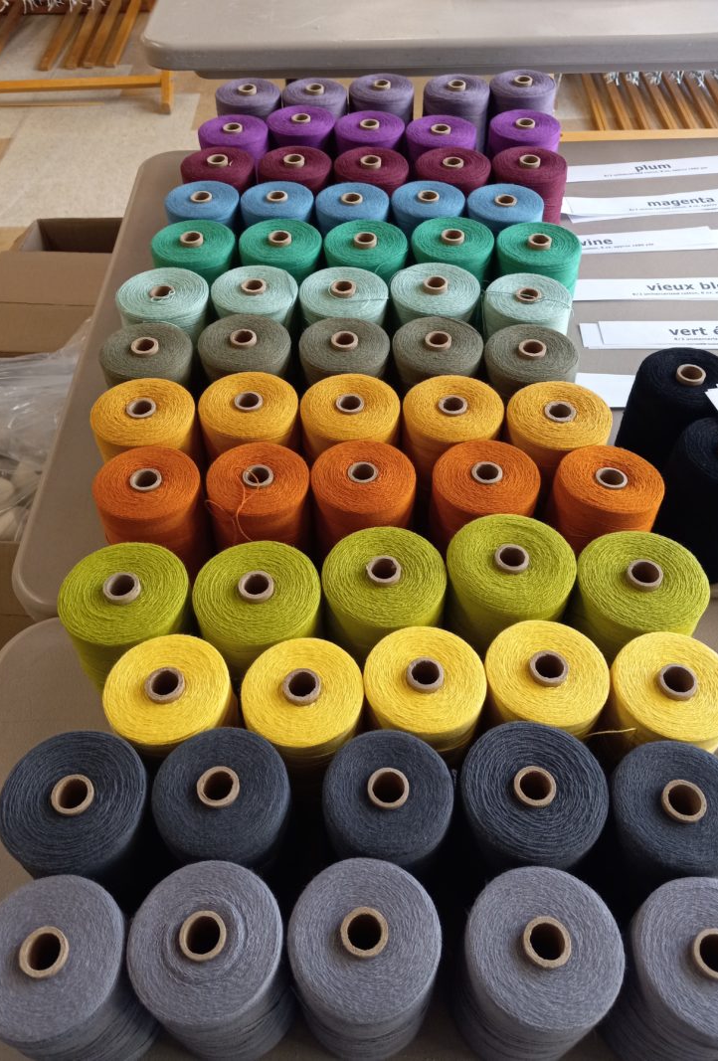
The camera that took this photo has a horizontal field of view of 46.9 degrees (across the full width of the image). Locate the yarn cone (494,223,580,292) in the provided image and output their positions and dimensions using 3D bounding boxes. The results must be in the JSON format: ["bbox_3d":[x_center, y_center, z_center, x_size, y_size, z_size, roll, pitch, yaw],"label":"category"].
[{"bbox_3d":[0.167,-0.229,0.797,0.077,0.109,0.077,-2,49,0],"label":"yarn cone"}]

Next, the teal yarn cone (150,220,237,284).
[{"bbox_3d":[-0.154,-0.235,0.803,0.078,0.104,0.078,-1,49,0],"label":"teal yarn cone"}]

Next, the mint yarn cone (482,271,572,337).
[{"bbox_3d":[0.146,-0.168,0.750,0.073,0.107,0.073,-2,48,0],"label":"mint yarn cone"}]

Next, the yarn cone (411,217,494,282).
[{"bbox_3d":[0.087,-0.237,0.802,0.077,0.104,0.077,-1,49,0],"label":"yarn cone"}]

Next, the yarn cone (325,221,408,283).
[{"bbox_3d":[0.007,-0.236,0.810,0.077,0.110,0.077,-2,48,0],"label":"yarn cone"}]

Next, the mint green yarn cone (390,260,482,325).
[{"bbox_3d":[0.066,-0.177,0.749,0.078,0.104,0.078,-1,49,0],"label":"mint green yarn cone"}]

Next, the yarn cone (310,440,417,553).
[{"bbox_3d":[0.004,-0.004,0.607,0.074,0.109,0.074,-2,49,0],"label":"yarn cone"}]

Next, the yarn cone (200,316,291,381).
[{"bbox_3d":[-0.091,-0.119,0.707,0.075,0.111,0.075,-2,48,0],"label":"yarn cone"}]

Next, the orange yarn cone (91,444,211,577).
[{"bbox_3d":[-0.144,0.001,0.602,0.073,0.110,0.073,-2,48,0],"label":"orange yarn cone"}]

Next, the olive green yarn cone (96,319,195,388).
[{"bbox_3d":[-0.171,-0.114,0.707,0.076,0.109,0.076,-2,49,0],"label":"olive green yarn cone"}]

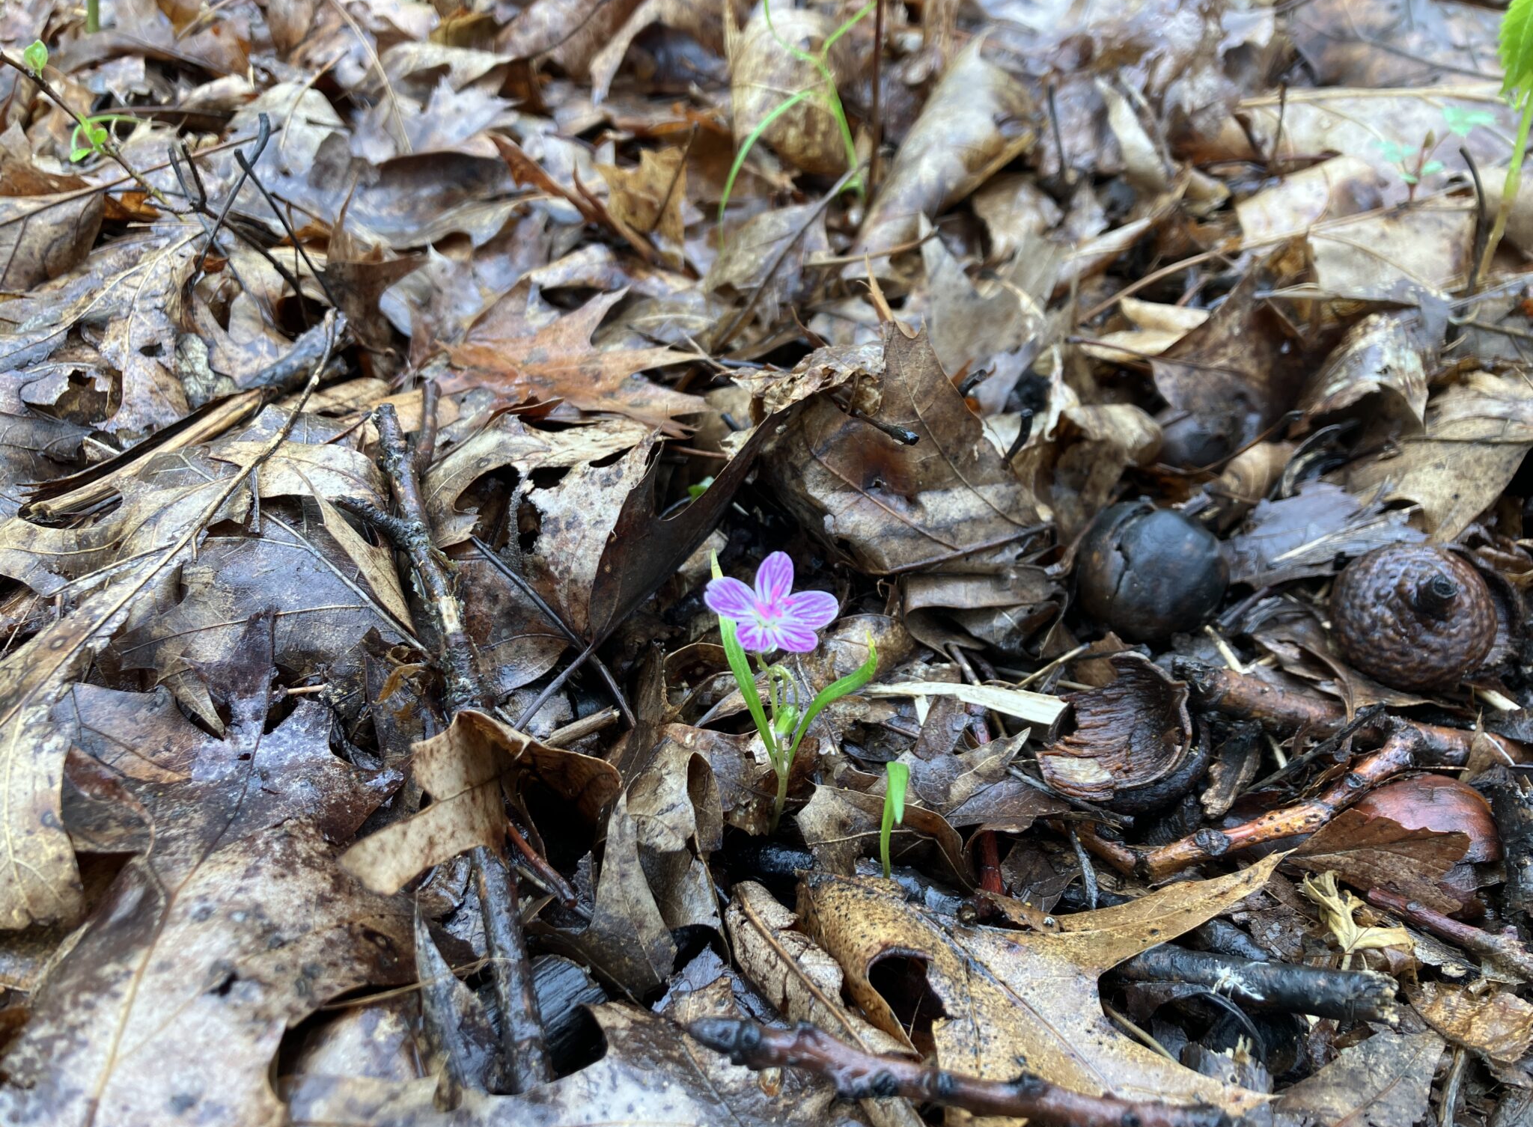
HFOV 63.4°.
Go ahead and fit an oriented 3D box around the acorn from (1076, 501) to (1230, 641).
[{"bbox_3d":[0.064,0.001,0.206,0.024,0.023,0.024,0,36,0],"label":"acorn"}]

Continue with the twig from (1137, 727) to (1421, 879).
[{"bbox_3d":[0.071,0.033,0.171,0.045,0.007,0.008,-19,39,-12],"label":"twig"}]

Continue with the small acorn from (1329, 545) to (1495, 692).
[{"bbox_3d":[0.102,0.009,0.196,0.024,0.023,0.024,17,79,22],"label":"small acorn"}]

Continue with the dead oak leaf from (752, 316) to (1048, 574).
[{"bbox_3d":[0.024,-0.019,0.218,0.048,0.030,0.037,0,36,0],"label":"dead oak leaf"}]

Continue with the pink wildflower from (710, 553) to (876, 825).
[{"bbox_3d":[0.003,0.017,0.163,0.021,0.044,0.018,0,36,0],"label":"pink wildflower"}]

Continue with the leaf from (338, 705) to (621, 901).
[{"bbox_3d":[-0.038,0.032,0.164,0.035,0.018,0.022,0,36,0],"label":"leaf"}]

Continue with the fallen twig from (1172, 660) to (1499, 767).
[{"bbox_3d":[0.085,0.023,0.186,0.047,0.007,0.007,11,37,9],"label":"fallen twig"}]

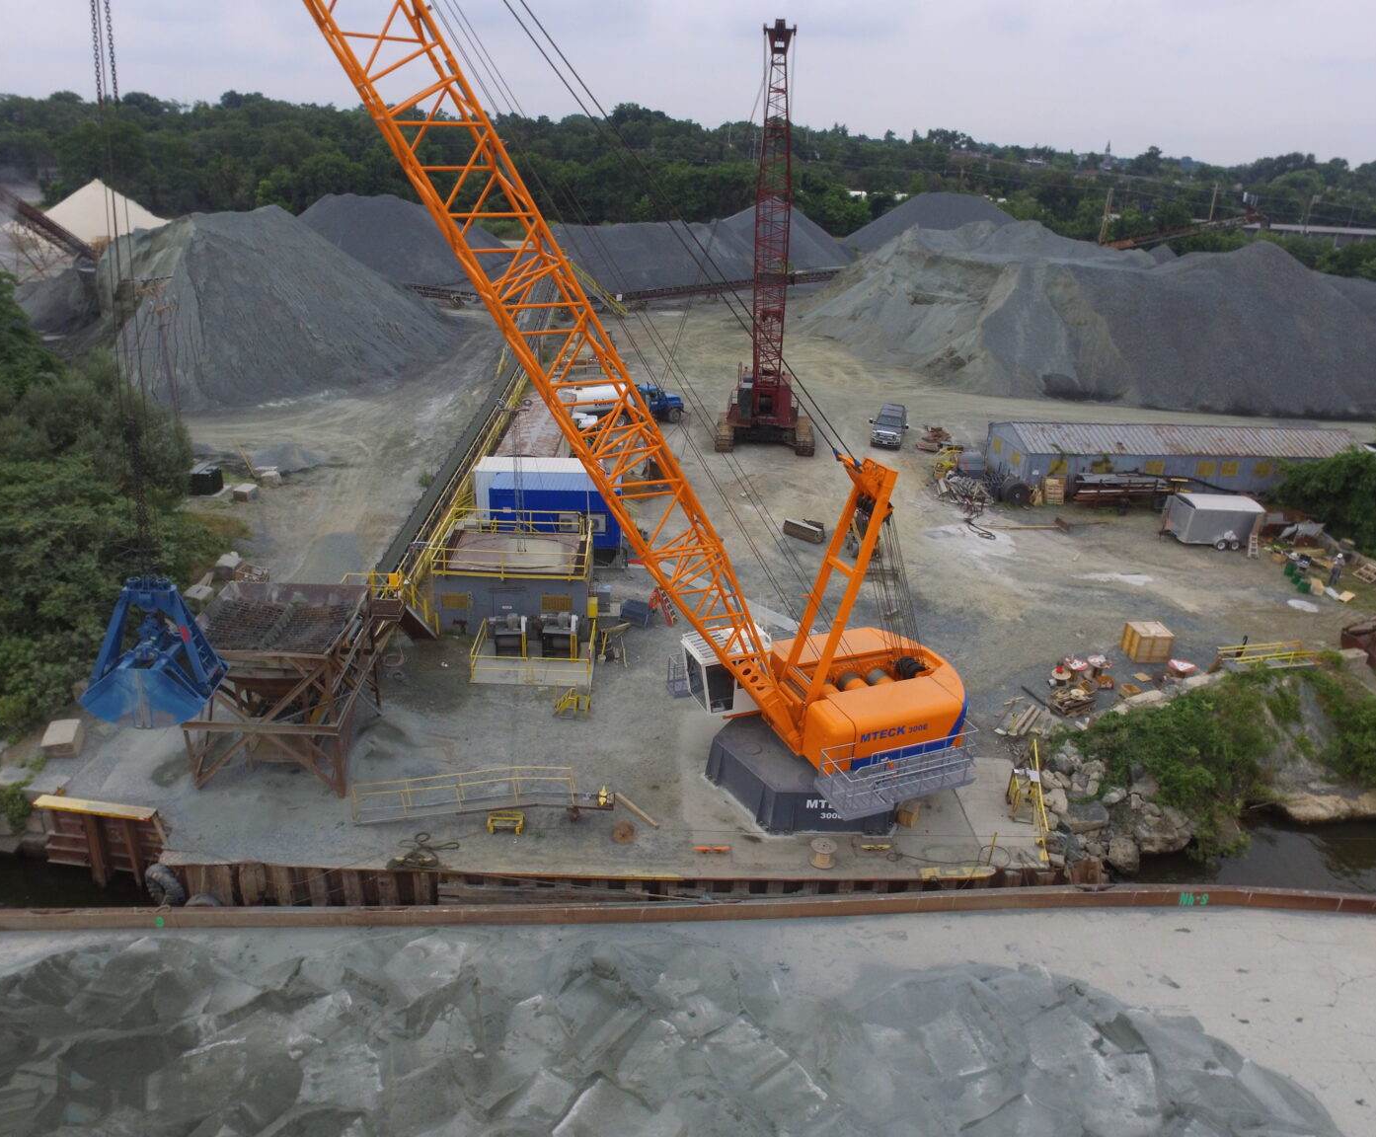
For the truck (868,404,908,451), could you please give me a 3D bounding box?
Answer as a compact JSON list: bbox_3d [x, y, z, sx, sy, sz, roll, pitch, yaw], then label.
[{"bbox_3d":[15.233,-10.654,65.565,2.200,1.950,5.800,9,24,16],"label":"truck"}]

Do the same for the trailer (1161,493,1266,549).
[{"bbox_3d":[27.758,-2.494,46.925,4.500,2.400,2.150,2,23,0],"label":"trailer"}]

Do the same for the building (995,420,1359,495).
[{"bbox_3d":[30.768,-7.125,55.678,21.600,4.100,6.900,0,23,-3],"label":"building"}]

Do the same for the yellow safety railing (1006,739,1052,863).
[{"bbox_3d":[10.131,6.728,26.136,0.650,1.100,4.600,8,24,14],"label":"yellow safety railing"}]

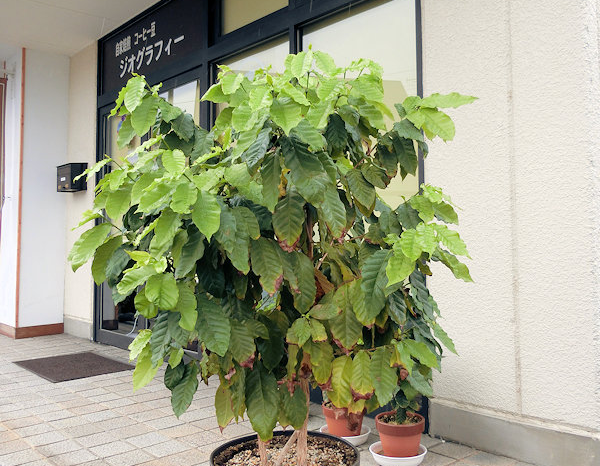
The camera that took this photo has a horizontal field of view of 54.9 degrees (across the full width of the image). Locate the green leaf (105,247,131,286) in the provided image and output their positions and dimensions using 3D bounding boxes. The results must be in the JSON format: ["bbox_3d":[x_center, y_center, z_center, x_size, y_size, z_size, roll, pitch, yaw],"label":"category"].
[{"bbox_3d":[-0.363,0.065,1.160,0.049,0.096,0.022,14,-24,8],"label":"green leaf"}]

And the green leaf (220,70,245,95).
[{"bbox_3d":[-0.131,-0.295,1.140,0.052,0.037,0.022,-41,0,-8],"label":"green leaf"}]

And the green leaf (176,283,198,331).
[{"bbox_3d":[-0.208,0.136,1.060,0.036,0.096,0.022,-19,-19,2],"label":"green leaf"}]

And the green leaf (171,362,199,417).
[{"bbox_3d":[-0.223,0.307,1.130,0.049,0.111,0.022,10,-11,18],"label":"green leaf"}]

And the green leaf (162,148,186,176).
[{"bbox_3d":[-0.238,-0.135,1.093,0.048,0.066,0.022,-4,-32,3],"label":"green leaf"}]

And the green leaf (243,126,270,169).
[{"bbox_3d":[-0.082,-0.165,1.130,0.038,0.094,0.028,24,-7,14],"label":"green leaf"}]

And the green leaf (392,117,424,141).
[{"bbox_3d":[0.248,-0.228,1.285,0.062,0.020,0.102,-8,44,-16],"label":"green leaf"}]

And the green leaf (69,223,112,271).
[{"bbox_3d":[-0.412,0.026,1.140,0.048,0.114,0.030,33,-23,4],"label":"green leaf"}]

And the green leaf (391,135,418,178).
[{"bbox_3d":[0.215,-0.157,1.180,0.046,0.097,0.022,-20,-9,-7],"label":"green leaf"}]

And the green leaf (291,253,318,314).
[{"bbox_3d":[0.006,0.097,1.145,0.052,0.128,0.022,-2,-14,-3],"label":"green leaf"}]

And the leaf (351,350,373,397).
[{"bbox_3d":[0.116,0.267,1.090,0.040,0.098,0.020,2,-29,2],"label":"leaf"}]

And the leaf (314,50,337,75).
[{"bbox_3d":[0.052,-0.373,1.270,0.050,0.072,0.022,-38,0,-28],"label":"leaf"}]

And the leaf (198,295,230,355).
[{"bbox_3d":[-0.157,0.163,1.048,0.060,0.125,0.025,-21,-12,8],"label":"leaf"}]

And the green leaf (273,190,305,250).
[{"bbox_3d":[-0.020,-0.026,1.090,0.060,0.123,0.025,0,-9,0],"label":"green leaf"}]

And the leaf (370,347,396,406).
[{"bbox_3d":[0.175,0.299,1.210,0.058,0.125,0.020,4,-9,-2],"label":"leaf"}]

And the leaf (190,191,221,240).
[{"bbox_3d":[-0.172,-0.031,1.060,0.051,0.093,0.028,-6,-12,-9],"label":"leaf"}]

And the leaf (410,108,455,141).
[{"bbox_3d":[0.295,-0.239,1.275,0.068,0.110,0.022,-21,-29,-22],"label":"leaf"}]

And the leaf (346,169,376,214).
[{"bbox_3d":[0.125,-0.086,1.180,0.047,0.096,0.026,-27,-11,7],"label":"leaf"}]

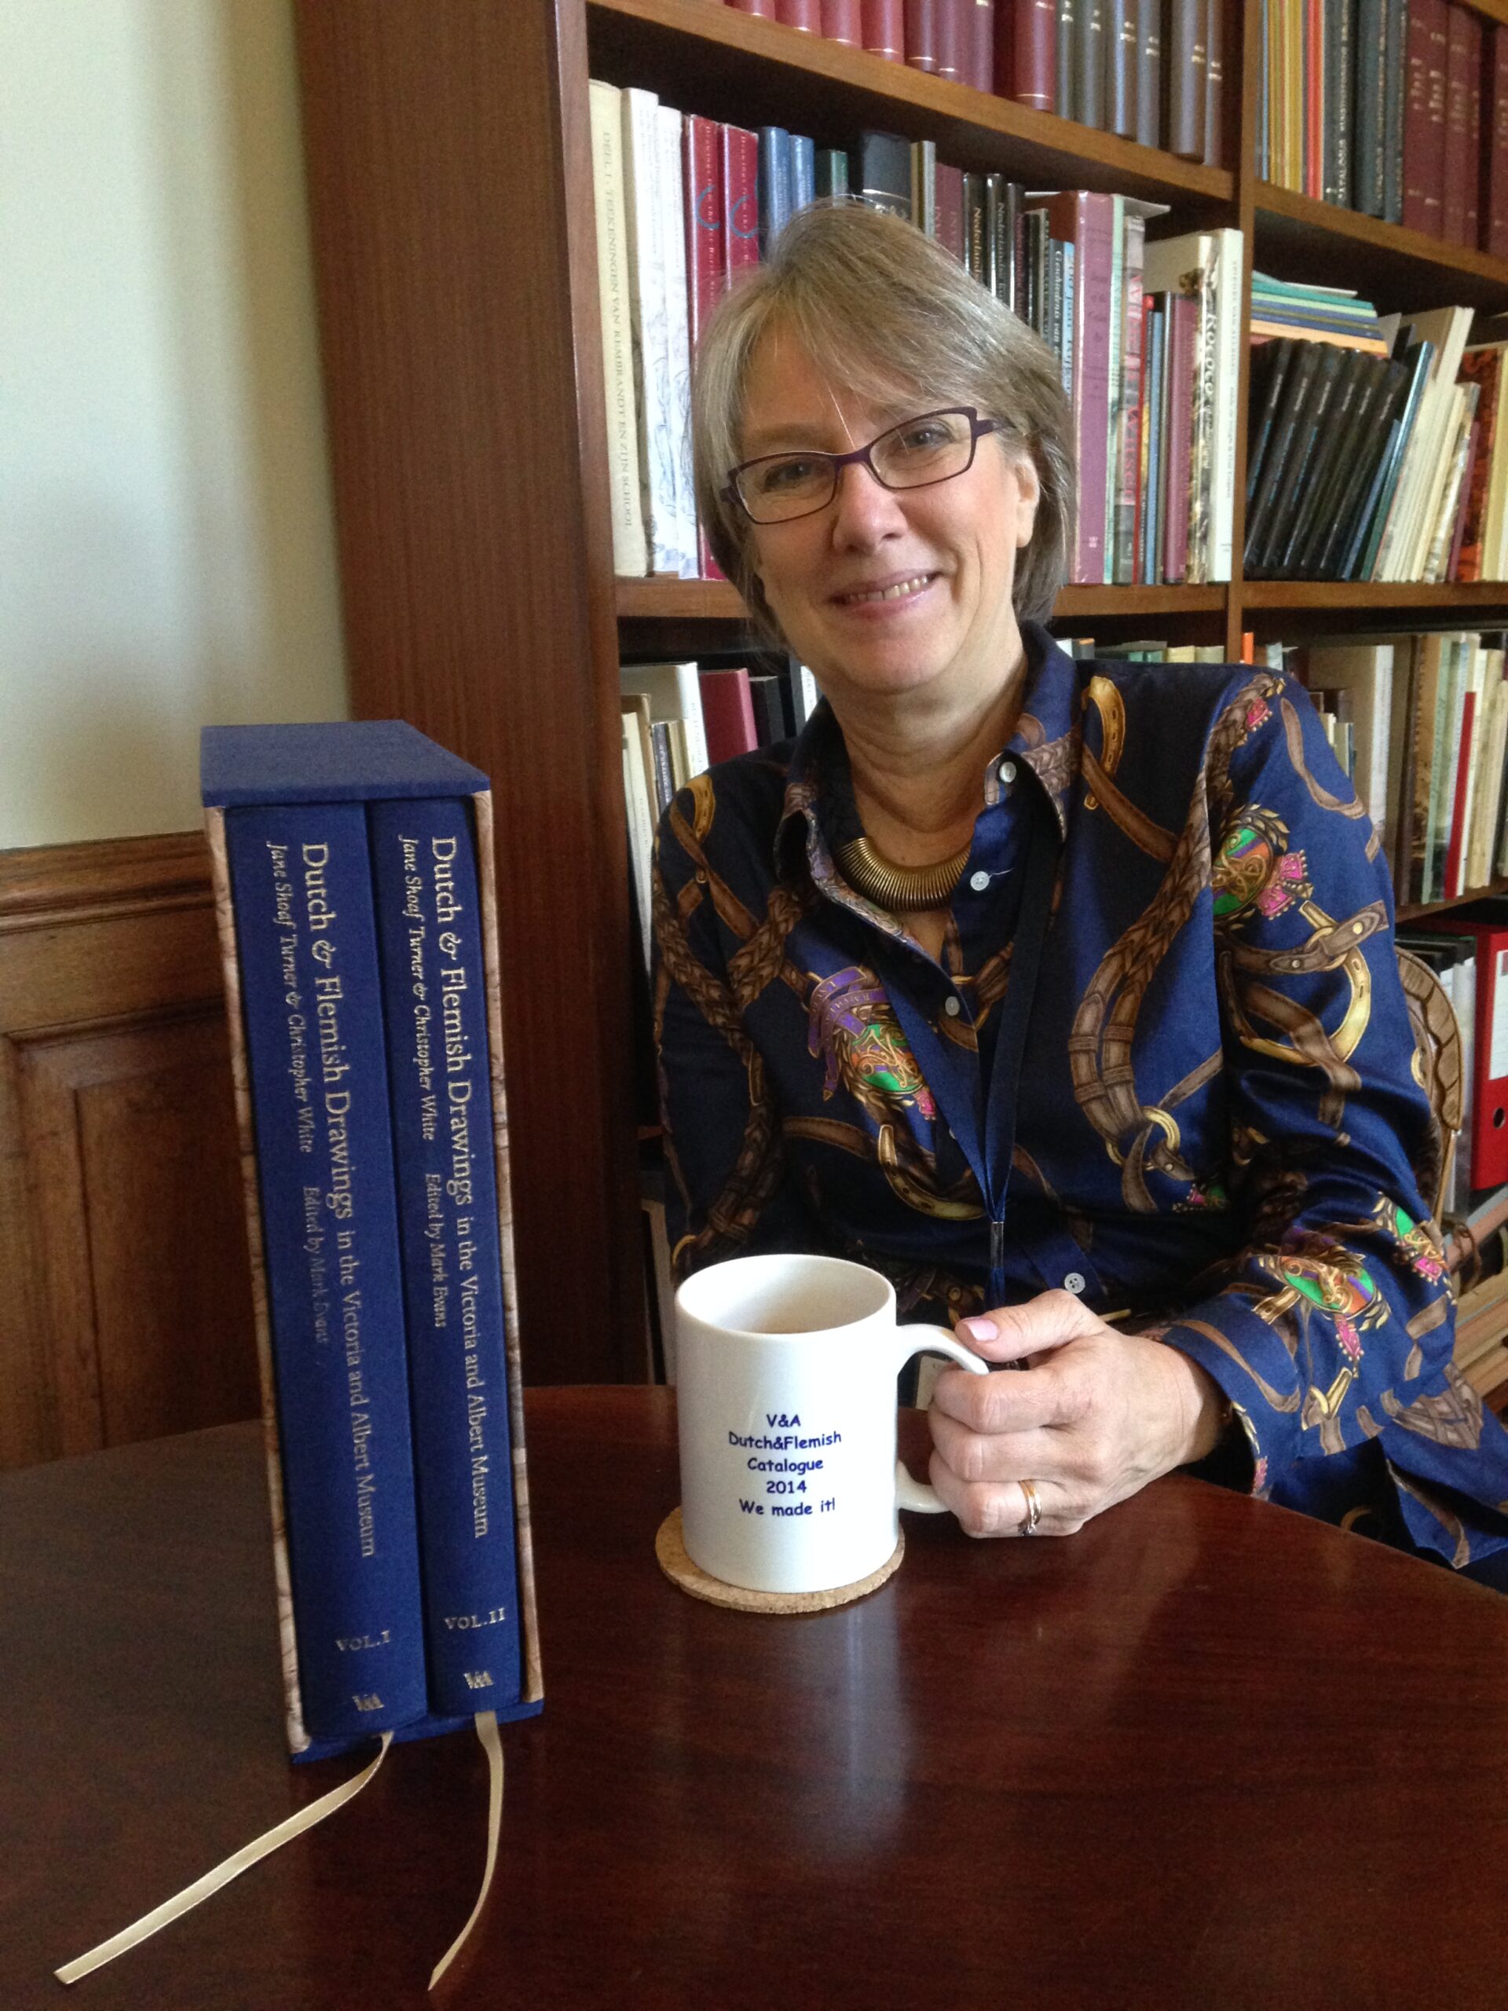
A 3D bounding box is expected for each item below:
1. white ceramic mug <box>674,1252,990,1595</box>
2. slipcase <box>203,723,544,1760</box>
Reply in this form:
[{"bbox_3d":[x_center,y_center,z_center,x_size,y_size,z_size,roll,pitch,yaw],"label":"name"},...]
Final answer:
[{"bbox_3d":[0.032,0.152,0.711,0.119,0.098,0.080,-1,13,1],"label":"white ceramic mug"},{"bbox_3d":[-0.144,0.060,0.691,0.080,0.303,0.244,-5,14,-15],"label":"slipcase"}]

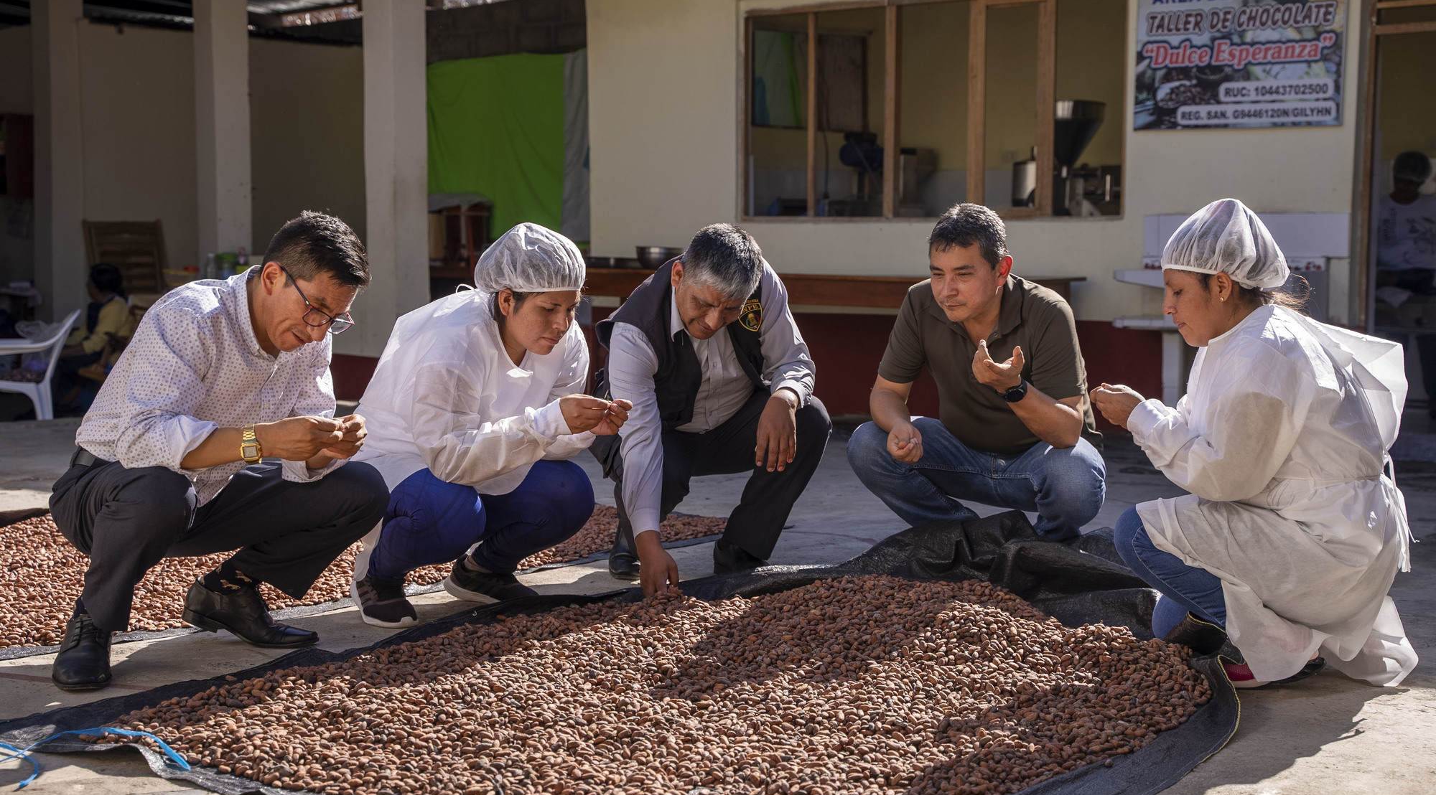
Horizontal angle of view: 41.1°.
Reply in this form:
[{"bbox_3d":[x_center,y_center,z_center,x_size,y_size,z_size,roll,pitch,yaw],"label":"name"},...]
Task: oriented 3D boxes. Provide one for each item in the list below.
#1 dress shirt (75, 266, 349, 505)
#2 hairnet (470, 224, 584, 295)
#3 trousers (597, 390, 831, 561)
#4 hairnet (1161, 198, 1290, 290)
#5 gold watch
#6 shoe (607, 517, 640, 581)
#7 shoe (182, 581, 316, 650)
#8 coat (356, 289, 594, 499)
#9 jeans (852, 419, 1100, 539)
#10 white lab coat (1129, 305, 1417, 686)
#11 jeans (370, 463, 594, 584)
[{"bbox_3d":[-1.011,-0.024,3.783,0.440,0.470,0.480,3,6,33],"label":"dress shirt"},{"bbox_3d":[-0.412,-0.308,4.180,0.250,0.165,0.205,4,6,40],"label":"hairnet"},{"bbox_3d":[-0.010,0.181,4.747,0.550,0.420,0.560,-1,5,-14],"label":"trousers"},{"bbox_3d":[0.970,-0.294,3.660,0.245,0.178,0.205,-1,5,-7],"label":"hairnet"},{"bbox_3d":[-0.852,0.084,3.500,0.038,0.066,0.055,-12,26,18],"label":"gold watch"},{"bbox_3d":[-0.225,0.375,4.824,0.105,0.125,0.285,0,5,-3],"label":"shoe"},{"bbox_3d":[-0.977,0.444,3.994,0.290,0.125,0.105,2,5,20],"label":"shoe"},{"bbox_3d":[-0.548,-0.007,4.260,0.500,0.490,0.440,4,6,37],"label":"coat"},{"bbox_3d":[0.645,0.213,4.740,0.600,0.380,0.560,2,5,17],"label":"jeans"},{"bbox_3d":[1.059,0.178,3.689,0.520,0.700,0.480,1,5,7],"label":"white lab coat"},{"bbox_3d":[-0.531,0.249,4.290,0.480,0.330,0.380,4,6,37],"label":"jeans"}]

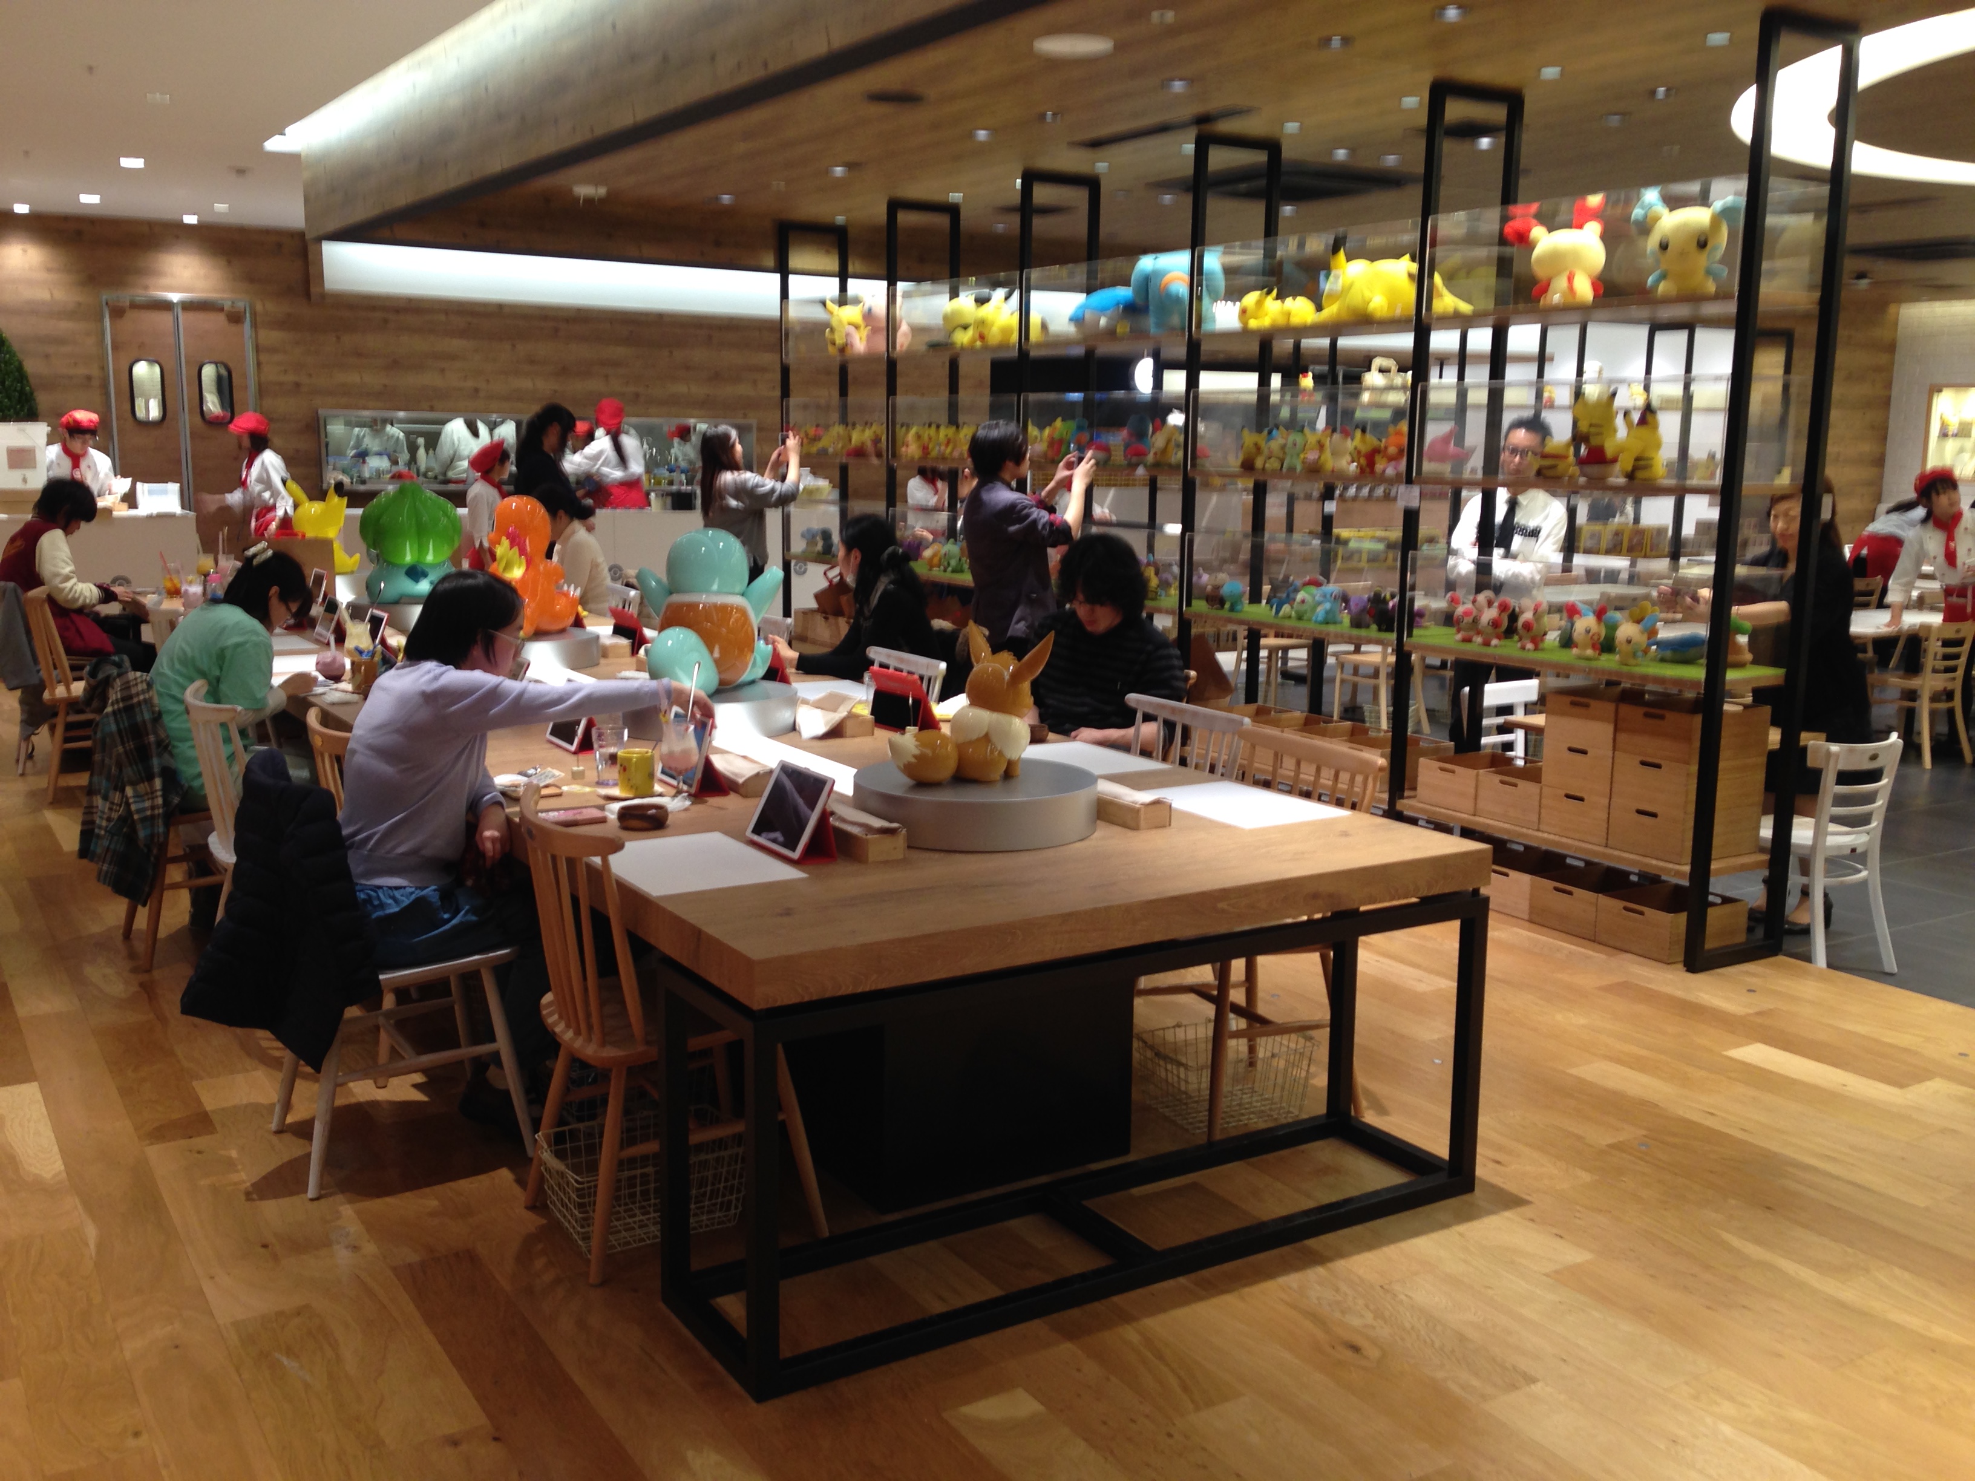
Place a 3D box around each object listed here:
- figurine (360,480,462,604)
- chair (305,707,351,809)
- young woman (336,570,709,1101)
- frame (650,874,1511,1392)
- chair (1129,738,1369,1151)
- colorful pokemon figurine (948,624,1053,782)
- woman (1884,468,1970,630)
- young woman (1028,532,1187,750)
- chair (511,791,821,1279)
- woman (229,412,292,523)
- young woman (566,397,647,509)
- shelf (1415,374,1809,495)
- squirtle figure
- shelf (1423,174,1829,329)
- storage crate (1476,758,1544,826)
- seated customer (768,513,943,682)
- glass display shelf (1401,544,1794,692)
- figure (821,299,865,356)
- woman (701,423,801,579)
[{"bbox_3d":[-2.391,-0.824,7.743,0.400,0.490,0.450,-4,10,-24],"label":"figurine"},{"bbox_3d":[-1.381,0.353,4.705,0.500,0.830,0.500,-5,11,-32],"label":"chair"},{"bbox_3d":[-0.999,0.240,4.188,0.940,1.220,0.520,-5,11,-32],"label":"young woman"},{"bbox_3d":[0.207,0.639,3.475,1.593,0.615,0.399,-5,11,-33],"label":"frame"},{"bbox_3d":[0.569,0.435,4.296,0.490,0.830,0.510,-5,11,-32],"label":"chair"},{"bbox_3d":[0.023,-0.087,3.900,0.200,0.320,0.200,9,13,39],"label":"colorful pokemon figurine"},{"bbox_3d":[4.701,-0.628,9.350,0.580,1.440,0.480,0,9,-6],"label":"woman"},{"bbox_3d":[0.273,0.056,5.263,0.520,1.250,0.750,9,13,40],"label":"young woman"},{"bbox_3d":[-0.629,0.536,3.653,0.510,0.835,0.490,-5,12,-31],"label":"chair"},{"bbox_3d":[-4.473,-1.173,11.600,0.450,1.650,0.460,-3,10,-22],"label":"woman"},{"bbox_3d":[-2.579,-1.476,12.968,0.450,1.710,0.450,8,12,40],"label":"young woman"},{"bbox_3d":[1.880,-0.928,5.735,0.400,0.318,1.200,-5,11,-32],"label":"shelf"},{"bbox_3d":[-0.736,-0.357,5.024,0.400,0.440,0.380,3,10,15],"label":"squirtle figure"},{"bbox_3d":[1.885,-1.441,5.652,0.400,0.330,1.200,-5,11,-32],"label":"shelf"},{"bbox_3d":[1.784,0.174,6.002,0.350,0.141,0.262,-5,11,-32],"label":"storage crate"},{"bbox_3d":[-0.481,-0.155,6.606,0.780,1.260,0.500,-2,9,-15],"label":"seated customer"},{"bbox_3d":[1.930,-0.397,6.006,0.420,0.350,1.200,-5,11,-32],"label":"glass display shelf"},{"bbox_3d":[-0.771,-2.183,9.931,0.250,0.300,0.220,6,11,30],"label":"figure"},{"bbox_3d":[-1.150,-0.735,9.200,0.600,1.590,0.460,-5,11,-32],"label":"woman"}]

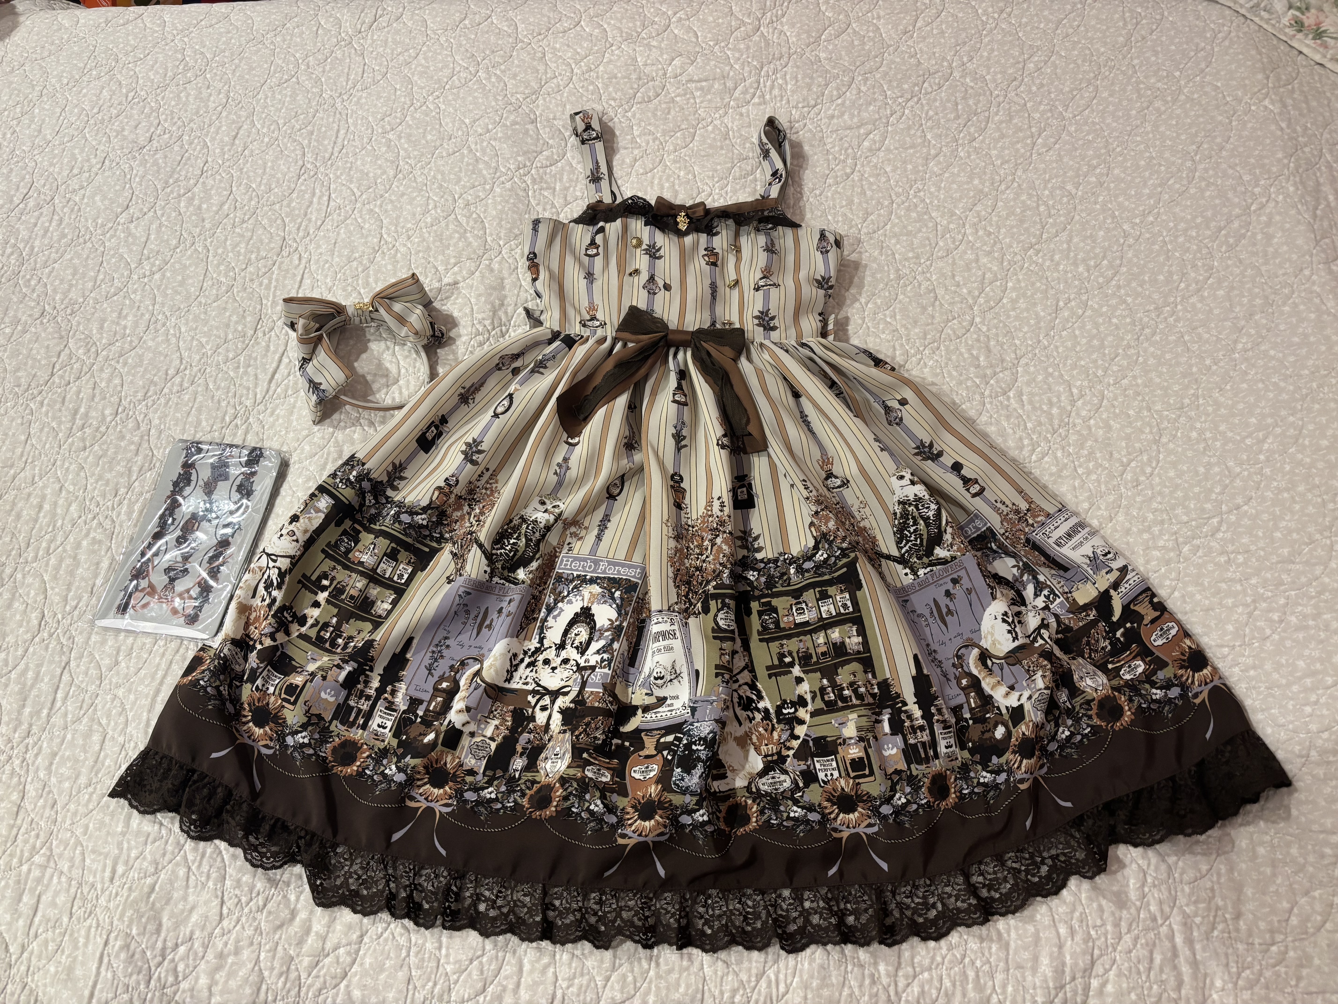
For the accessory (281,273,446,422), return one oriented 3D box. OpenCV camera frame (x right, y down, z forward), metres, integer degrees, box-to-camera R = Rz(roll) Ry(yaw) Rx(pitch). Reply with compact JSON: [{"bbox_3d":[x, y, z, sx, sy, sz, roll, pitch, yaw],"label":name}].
[{"bbox_3d":[-0.341,-0.176,1.121,0.183,0.072,0.169,-3,62,-2],"label":"accessory"}]

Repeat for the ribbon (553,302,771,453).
[{"bbox_3d":[-0.008,-0.136,1.108,0.222,0.038,0.180,0,62,0],"label":"ribbon"}]

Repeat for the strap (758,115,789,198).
[{"bbox_3d":[0.132,-0.441,1.282,0.033,0.034,0.121,0,62,0],"label":"strap"}]

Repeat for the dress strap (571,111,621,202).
[{"bbox_3d":[-0.095,-0.442,1.282,0.051,0.030,0.142,-7,63,-4],"label":"dress strap"}]

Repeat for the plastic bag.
[{"bbox_3d":[-0.491,0.036,1.045,0.121,0.016,0.214,7,63,4],"label":"plastic bag"}]

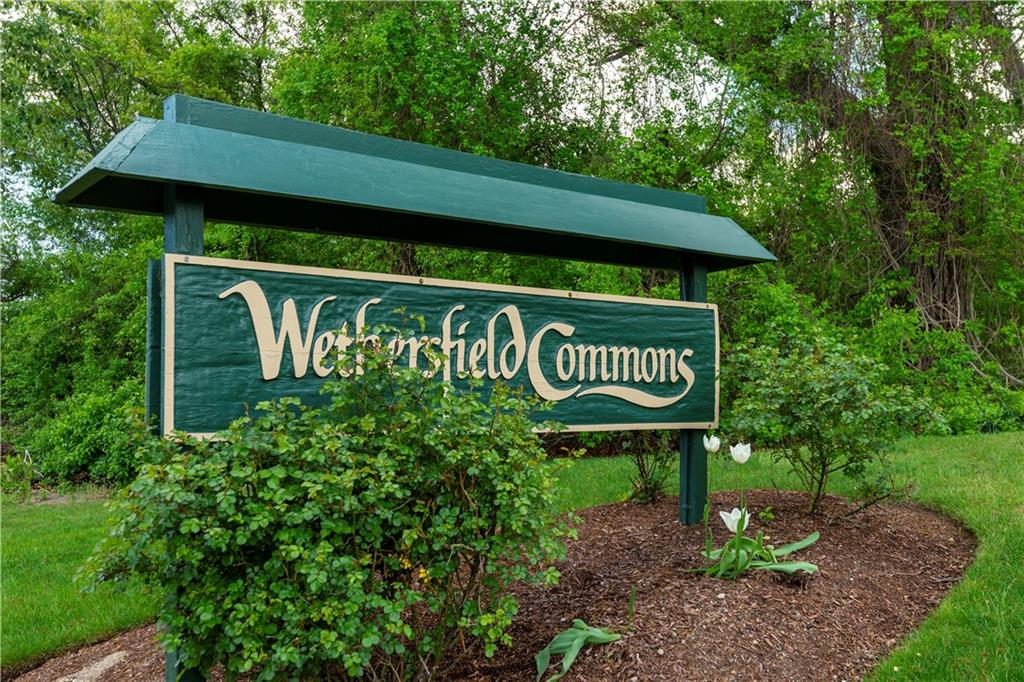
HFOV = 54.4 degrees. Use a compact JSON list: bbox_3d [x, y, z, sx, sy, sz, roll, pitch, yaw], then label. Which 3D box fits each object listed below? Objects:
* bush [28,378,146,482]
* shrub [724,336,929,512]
[{"bbox_3d":[-3.718,0.809,8.800,1.100,0.930,1.000,0,-3,0],"label":"bush"},{"bbox_3d":[1.691,0.449,5.350,1.080,0.940,1.000,0,-3,0],"label":"shrub"}]

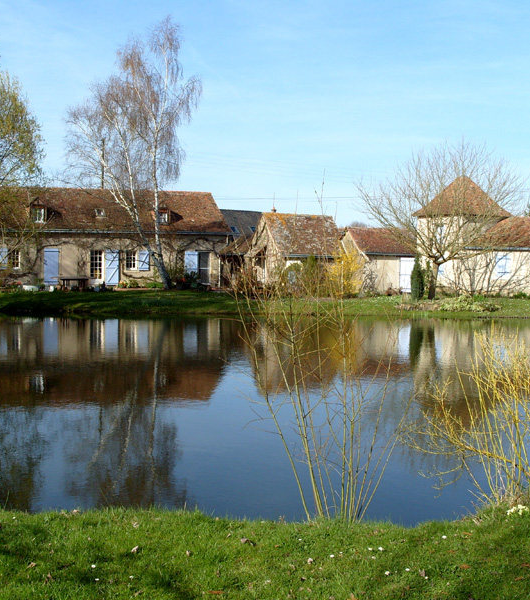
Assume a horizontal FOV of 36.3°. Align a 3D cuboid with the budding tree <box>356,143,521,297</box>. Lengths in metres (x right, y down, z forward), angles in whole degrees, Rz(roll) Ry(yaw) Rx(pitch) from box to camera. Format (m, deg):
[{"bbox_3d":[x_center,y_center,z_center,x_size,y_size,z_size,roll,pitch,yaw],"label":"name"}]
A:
[{"bbox_3d":[9.230,-4.200,42.300,8.700,8.290,8.200,1,2,0],"label":"budding tree"}]

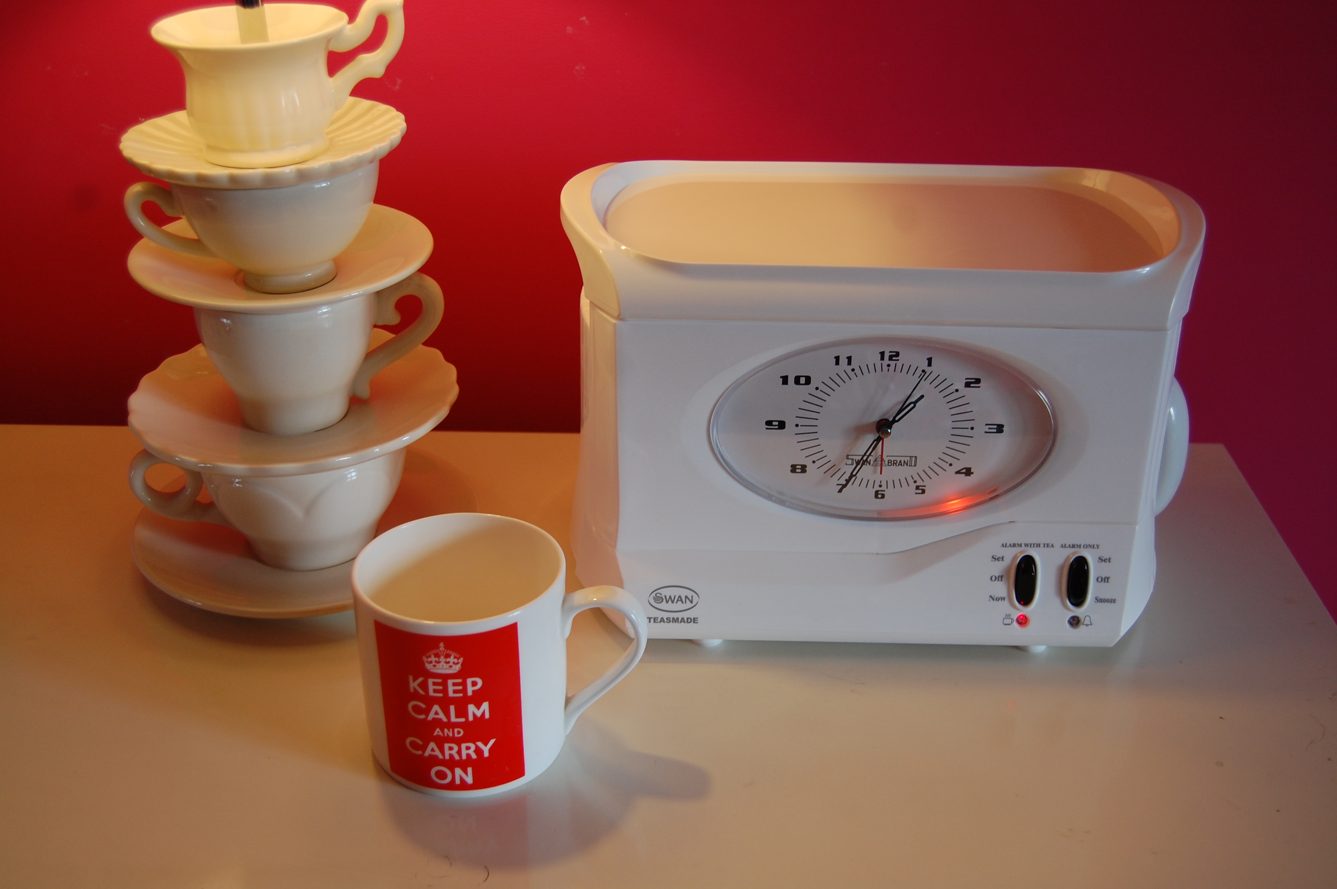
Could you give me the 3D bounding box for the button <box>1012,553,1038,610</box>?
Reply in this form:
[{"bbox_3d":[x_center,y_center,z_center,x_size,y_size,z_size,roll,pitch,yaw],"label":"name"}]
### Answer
[{"bbox_3d":[0.153,0.059,0.669,0.010,0.026,0.006,1,27,1],"label":"button"}]

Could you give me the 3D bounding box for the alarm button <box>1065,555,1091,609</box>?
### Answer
[{"bbox_3d":[0.176,0.059,0.669,0.010,0.026,0.006,1,27,1],"label":"alarm button"}]

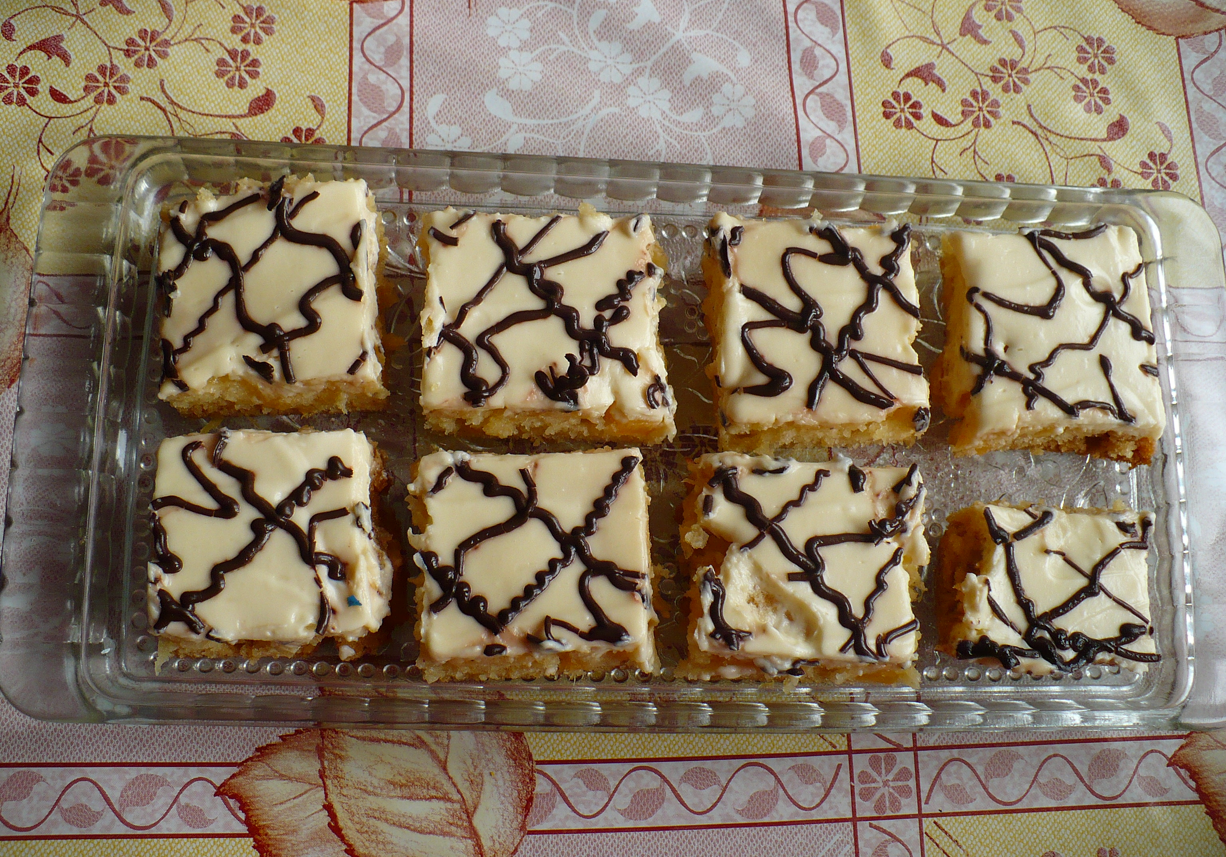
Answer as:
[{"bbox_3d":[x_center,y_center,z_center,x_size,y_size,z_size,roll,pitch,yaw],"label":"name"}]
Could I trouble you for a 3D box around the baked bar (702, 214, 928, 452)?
[{"bbox_3d":[0.062,-0.030,0.412,0.064,0.022,0.070,1,77,-6],"label":"baked bar"}]

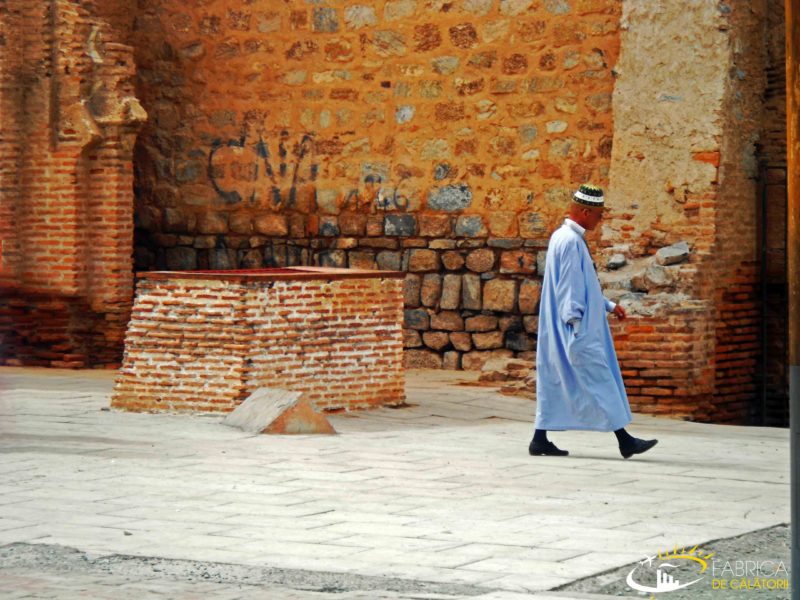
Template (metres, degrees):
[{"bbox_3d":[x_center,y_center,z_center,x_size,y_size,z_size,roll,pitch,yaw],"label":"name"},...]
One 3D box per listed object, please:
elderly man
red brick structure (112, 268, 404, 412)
[{"bbox_3d":[1.208,0.131,18.750,0.790,1.700,0.560,0,2,3],"label":"elderly man"},{"bbox_3d":[-1.081,0.302,23.408,1.365,1.042,1.824,2,3,41],"label":"red brick structure"}]

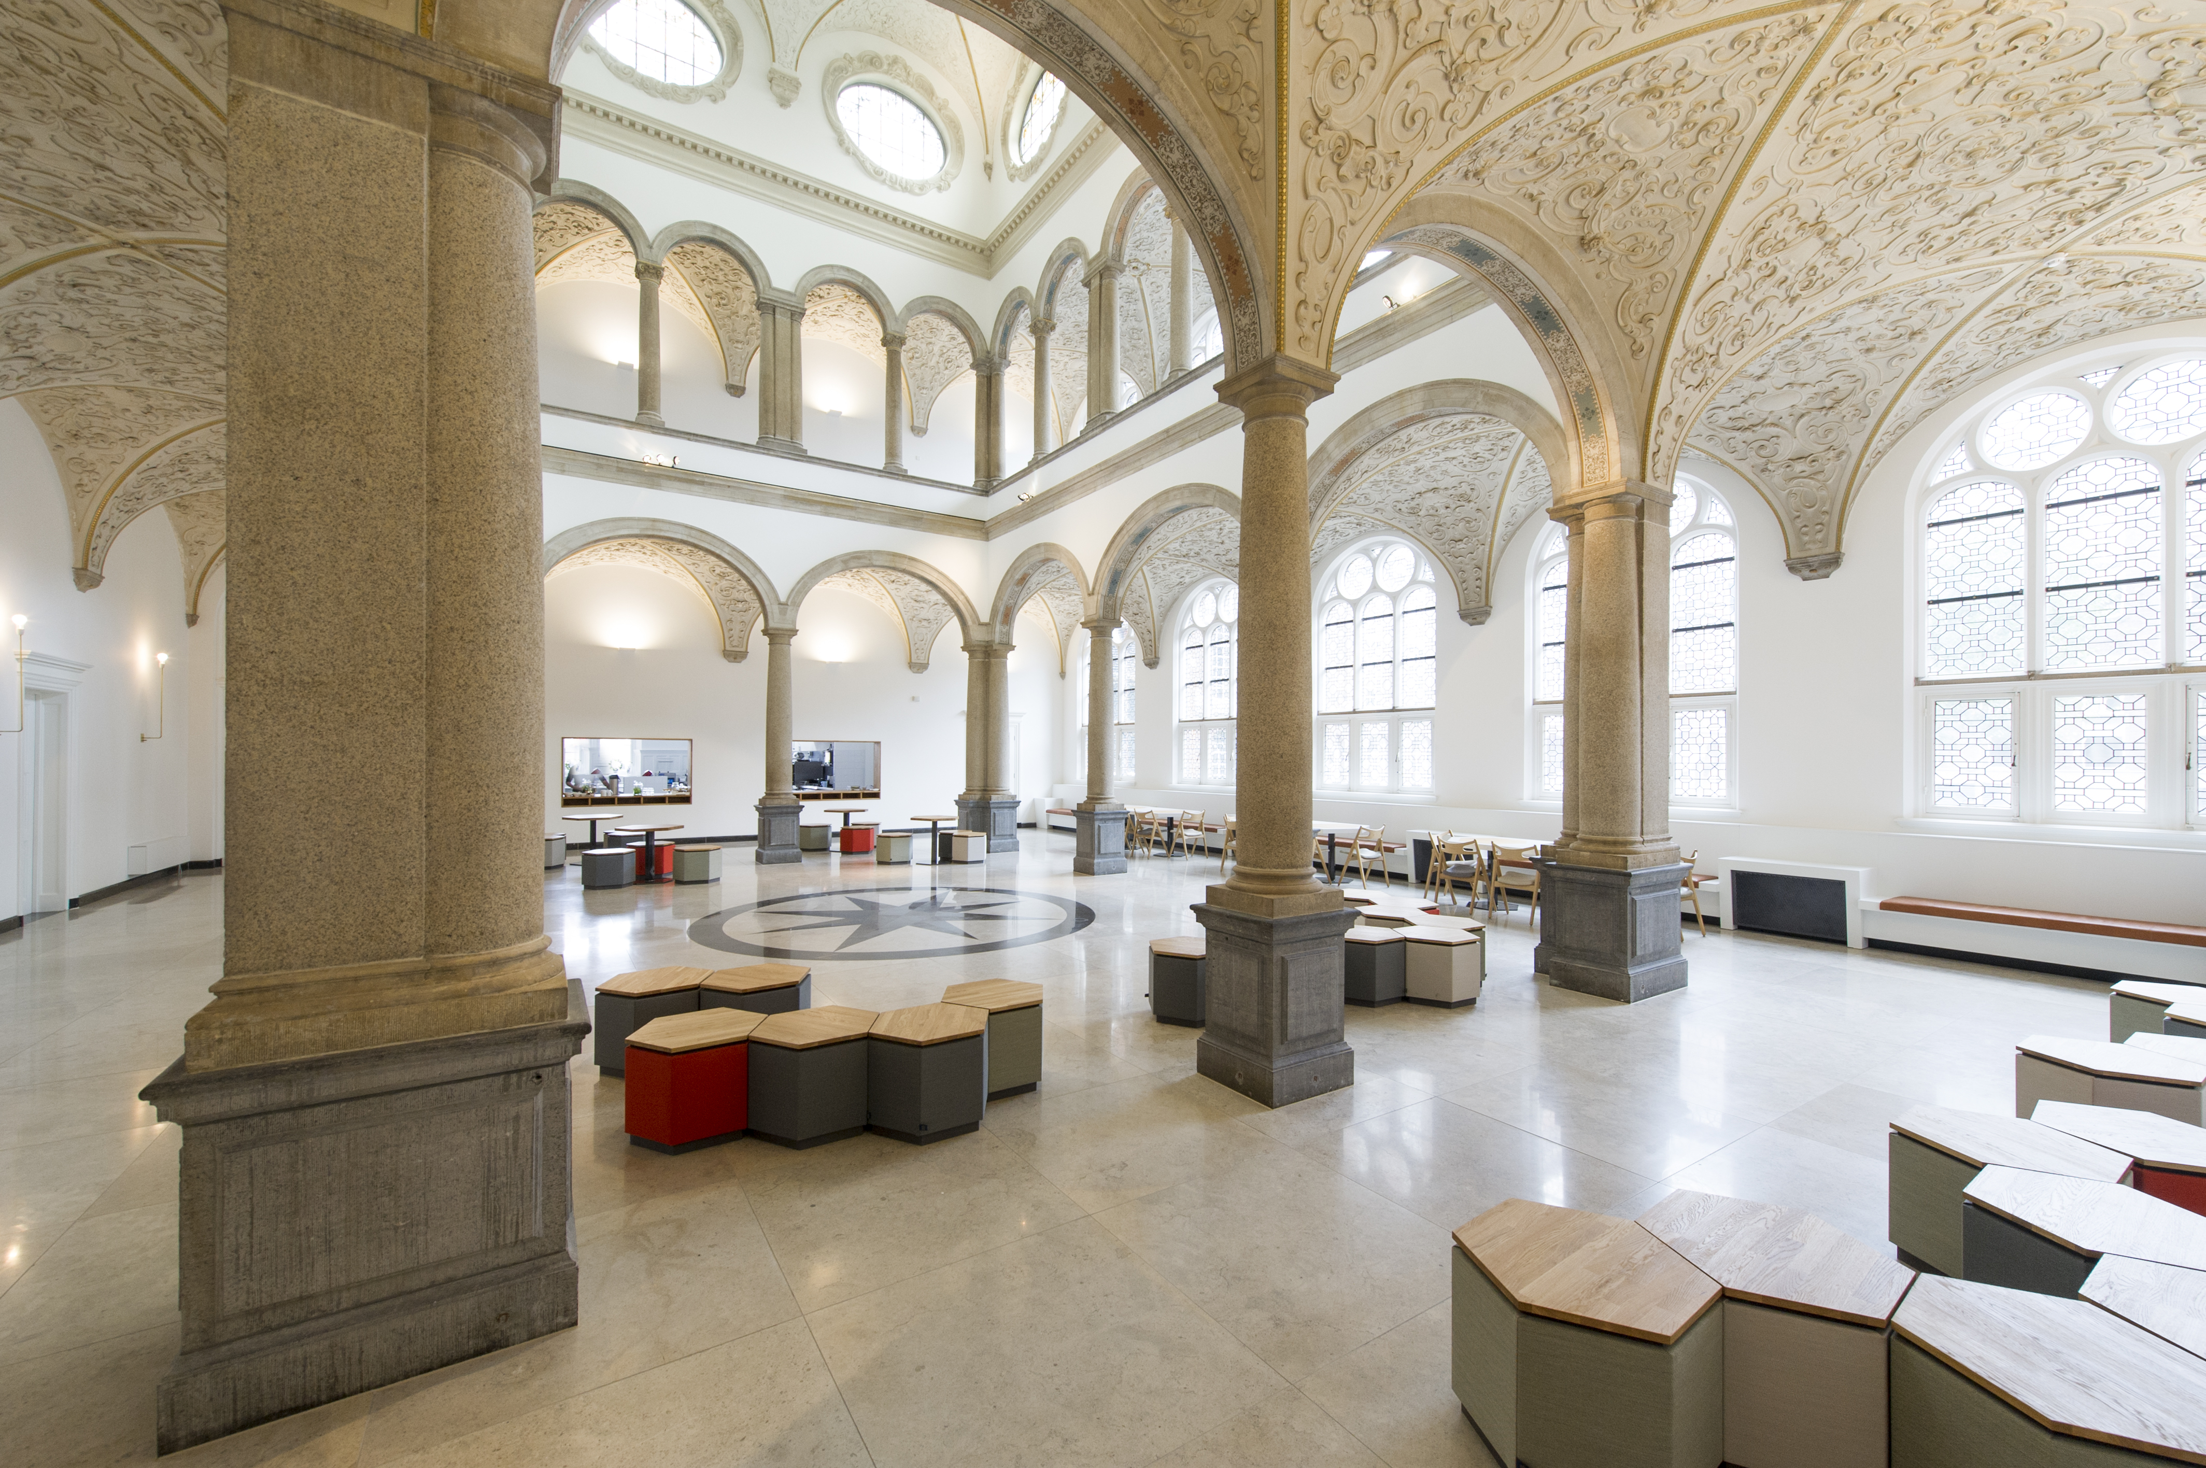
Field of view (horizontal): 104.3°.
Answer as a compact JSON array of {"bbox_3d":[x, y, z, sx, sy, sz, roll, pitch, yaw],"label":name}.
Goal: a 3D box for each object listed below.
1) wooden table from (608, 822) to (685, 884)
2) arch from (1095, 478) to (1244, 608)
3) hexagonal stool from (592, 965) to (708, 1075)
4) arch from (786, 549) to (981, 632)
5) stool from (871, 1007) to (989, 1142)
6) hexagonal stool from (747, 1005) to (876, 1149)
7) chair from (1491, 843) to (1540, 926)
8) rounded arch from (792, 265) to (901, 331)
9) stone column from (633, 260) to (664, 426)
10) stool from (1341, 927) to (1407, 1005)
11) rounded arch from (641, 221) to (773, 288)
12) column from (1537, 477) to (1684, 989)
[{"bbox_3d":[-6.061,1.610,11.489,0.790,0.707,0.689,1,-2,-29],"label":"wooden table"},{"bbox_3d":[1.031,-2.459,11.171,0.400,1.500,3.500,1,-2,-33],"label":"arch"},{"bbox_3d":[-2.381,1.538,4.588,0.600,0.430,0.520,1,-2,-33],"label":"hexagonal stool"},{"bbox_3d":[-3.705,-2.373,14.736,3.410,1.512,0.454,1,-2,-33],"label":"arch"},{"bbox_3d":[-0.793,1.562,3.976,0.581,0.455,0.505,1,-2,-35],"label":"stool"},{"bbox_3d":[-1.320,1.564,3.954,0.588,0.447,0.509,1,-2,-33],"label":"hexagonal stool"},{"bbox_3d":[4.378,1.543,8.929,0.521,0.798,0.512,1,-2,-33],"label":"chair"},{"bbox_3d":[-4.322,-7.357,14.458,1.764,0.924,0.370,1,-2,-33],"label":"rounded arch"},{"bbox_3d":[-6.779,-5.822,12.793,0.353,2.436,0.353,1,-2,-33],"label":"stone column"},{"bbox_3d":[1.824,1.622,6.020,0.581,0.455,0.505,1,-2,-31],"label":"stool"},{"bbox_3d":[-6.105,-7.430,13.408,1.740,0.940,0.360,1,-2,-33],"label":"rounded arch"},{"bbox_3d":[3.668,0.032,6.377,0.880,3.600,0.880,1,-2,-33],"label":"column"}]

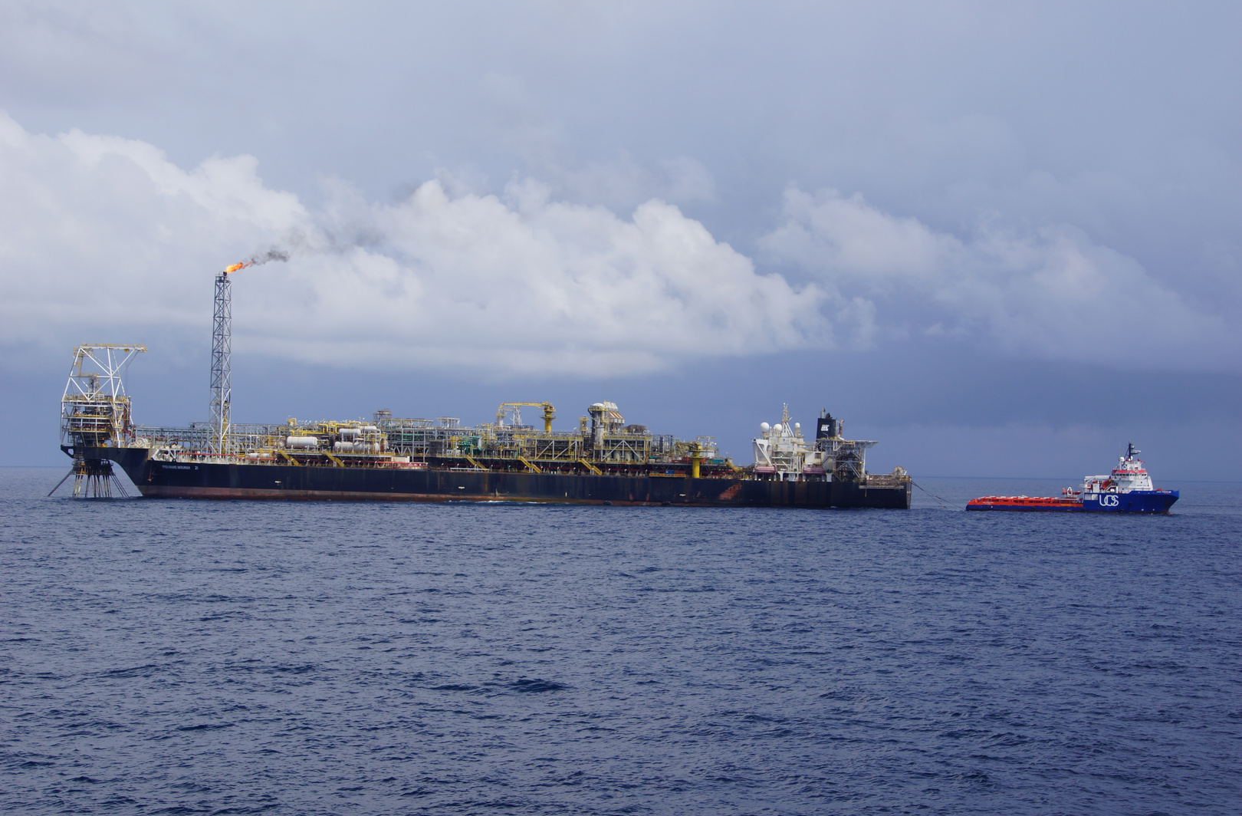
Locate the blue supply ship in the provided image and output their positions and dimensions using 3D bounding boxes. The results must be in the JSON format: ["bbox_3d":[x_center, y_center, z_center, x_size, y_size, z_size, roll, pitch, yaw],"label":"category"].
[{"bbox_3d":[168.551,26.635,860.521,77.000,27.000,17.500,0,-2,18],"label":"blue supply ship"}]

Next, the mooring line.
[{"bbox_3d":[120.600,33.500,898.000,15.500,11.500,3.000,0,-2,9],"label":"mooring line"}]

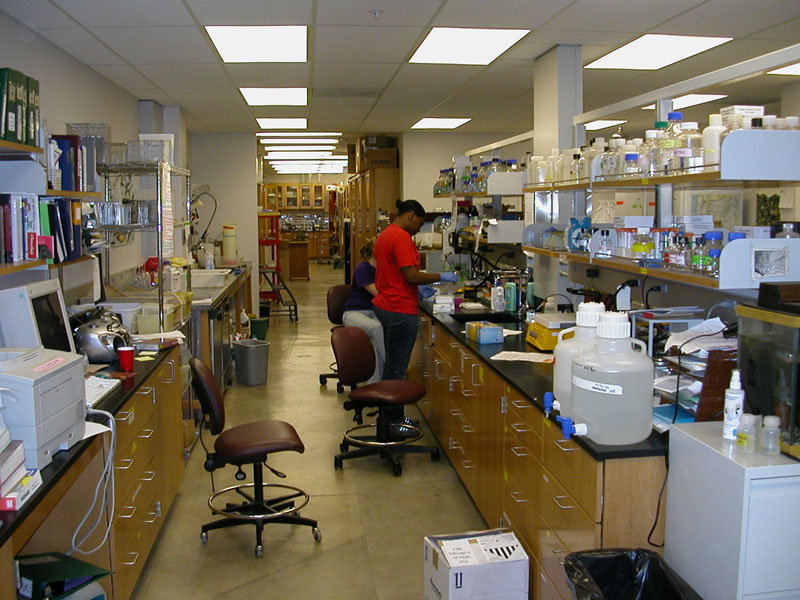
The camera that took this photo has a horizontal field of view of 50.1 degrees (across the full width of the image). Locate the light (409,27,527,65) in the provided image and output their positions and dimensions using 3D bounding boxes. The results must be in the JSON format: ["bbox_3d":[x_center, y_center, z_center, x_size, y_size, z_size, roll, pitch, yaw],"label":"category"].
[{"bbox_3d":[0.383,-1.532,5.133,0.580,0.070,1.180,-1,6,-6],"label":"light"}]

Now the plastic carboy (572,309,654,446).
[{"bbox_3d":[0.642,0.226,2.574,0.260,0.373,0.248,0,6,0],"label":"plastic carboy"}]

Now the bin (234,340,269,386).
[{"bbox_3d":[-1.378,0.586,7.929,0.290,0.376,0.250,5,8,39],"label":"bin"}]

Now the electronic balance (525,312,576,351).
[{"bbox_3d":[0.834,0.155,4.308,0.340,0.137,0.340,-1,6,-6],"label":"electronic balance"}]

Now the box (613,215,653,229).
[{"bbox_3d":[1.091,-0.363,3.980,0.140,0.070,0.130,-1,6,-6],"label":"box"}]

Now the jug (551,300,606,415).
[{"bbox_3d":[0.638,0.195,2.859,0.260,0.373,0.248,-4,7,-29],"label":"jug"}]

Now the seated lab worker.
[{"bbox_3d":[-0.245,0.096,7.623,0.640,1.288,0.460,3,7,31],"label":"seated lab worker"}]

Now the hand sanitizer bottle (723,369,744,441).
[{"bbox_3d":[1.092,0.342,2.800,0.064,0.225,0.064,-1,6,-6],"label":"hand sanitizer bottle"}]

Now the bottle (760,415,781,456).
[{"bbox_3d":[0.892,0.324,2.053,0.045,0.092,0.045,-1,6,-6],"label":"bottle"}]

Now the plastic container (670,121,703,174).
[{"bbox_3d":[0.969,-0.504,2.873,0.100,0.177,0.100,-1,6,-6],"label":"plastic container"}]

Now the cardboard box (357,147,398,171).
[{"bbox_3d":[-0.264,-1.906,11.557,0.420,0.270,0.500,-1,6,-6],"label":"cardboard box"}]

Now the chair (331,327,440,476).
[{"bbox_3d":[-0.108,0.602,5.373,0.680,0.855,0.660,3,7,30],"label":"chair"}]

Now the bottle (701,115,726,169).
[{"bbox_3d":[0.988,-0.485,2.668,0.084,0.184,0.084,-1,6,-6],"label":"bottle"}]

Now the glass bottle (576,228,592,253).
[{"bbox_3d":[0.914,-0.294,4.209,0.077,0.116,0.077,-1,6,-6],"label":"glass bottle"}]

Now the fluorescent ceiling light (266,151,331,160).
[{"bbox_3d":[-1.820,-2.685,15.699,1.200,0.080,0.450,-1,6,-6],"label":"fluorescent ceiling light"}]

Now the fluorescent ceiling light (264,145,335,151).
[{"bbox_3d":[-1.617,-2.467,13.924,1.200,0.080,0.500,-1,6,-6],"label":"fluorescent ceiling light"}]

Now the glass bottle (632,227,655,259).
[{"bbox_3d":[1.045,-0.242,3.663,0.099,0.131,0.099,-1,6,-6],"label":"glass bottle"}]

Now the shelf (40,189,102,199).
[{"bbox_3d":[-1.731,-0.513,4.192,0.300,0.030,1.040,-1,6,-6],"label":"shelf"}]

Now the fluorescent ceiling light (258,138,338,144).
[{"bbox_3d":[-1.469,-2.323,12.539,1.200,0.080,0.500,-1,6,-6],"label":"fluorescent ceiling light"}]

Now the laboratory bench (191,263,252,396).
[{"bbox_3d":[-2.064,0.317,8.914,0.730,1.020,4.300,-1,6,-6],"label":"laboratory bench"}]

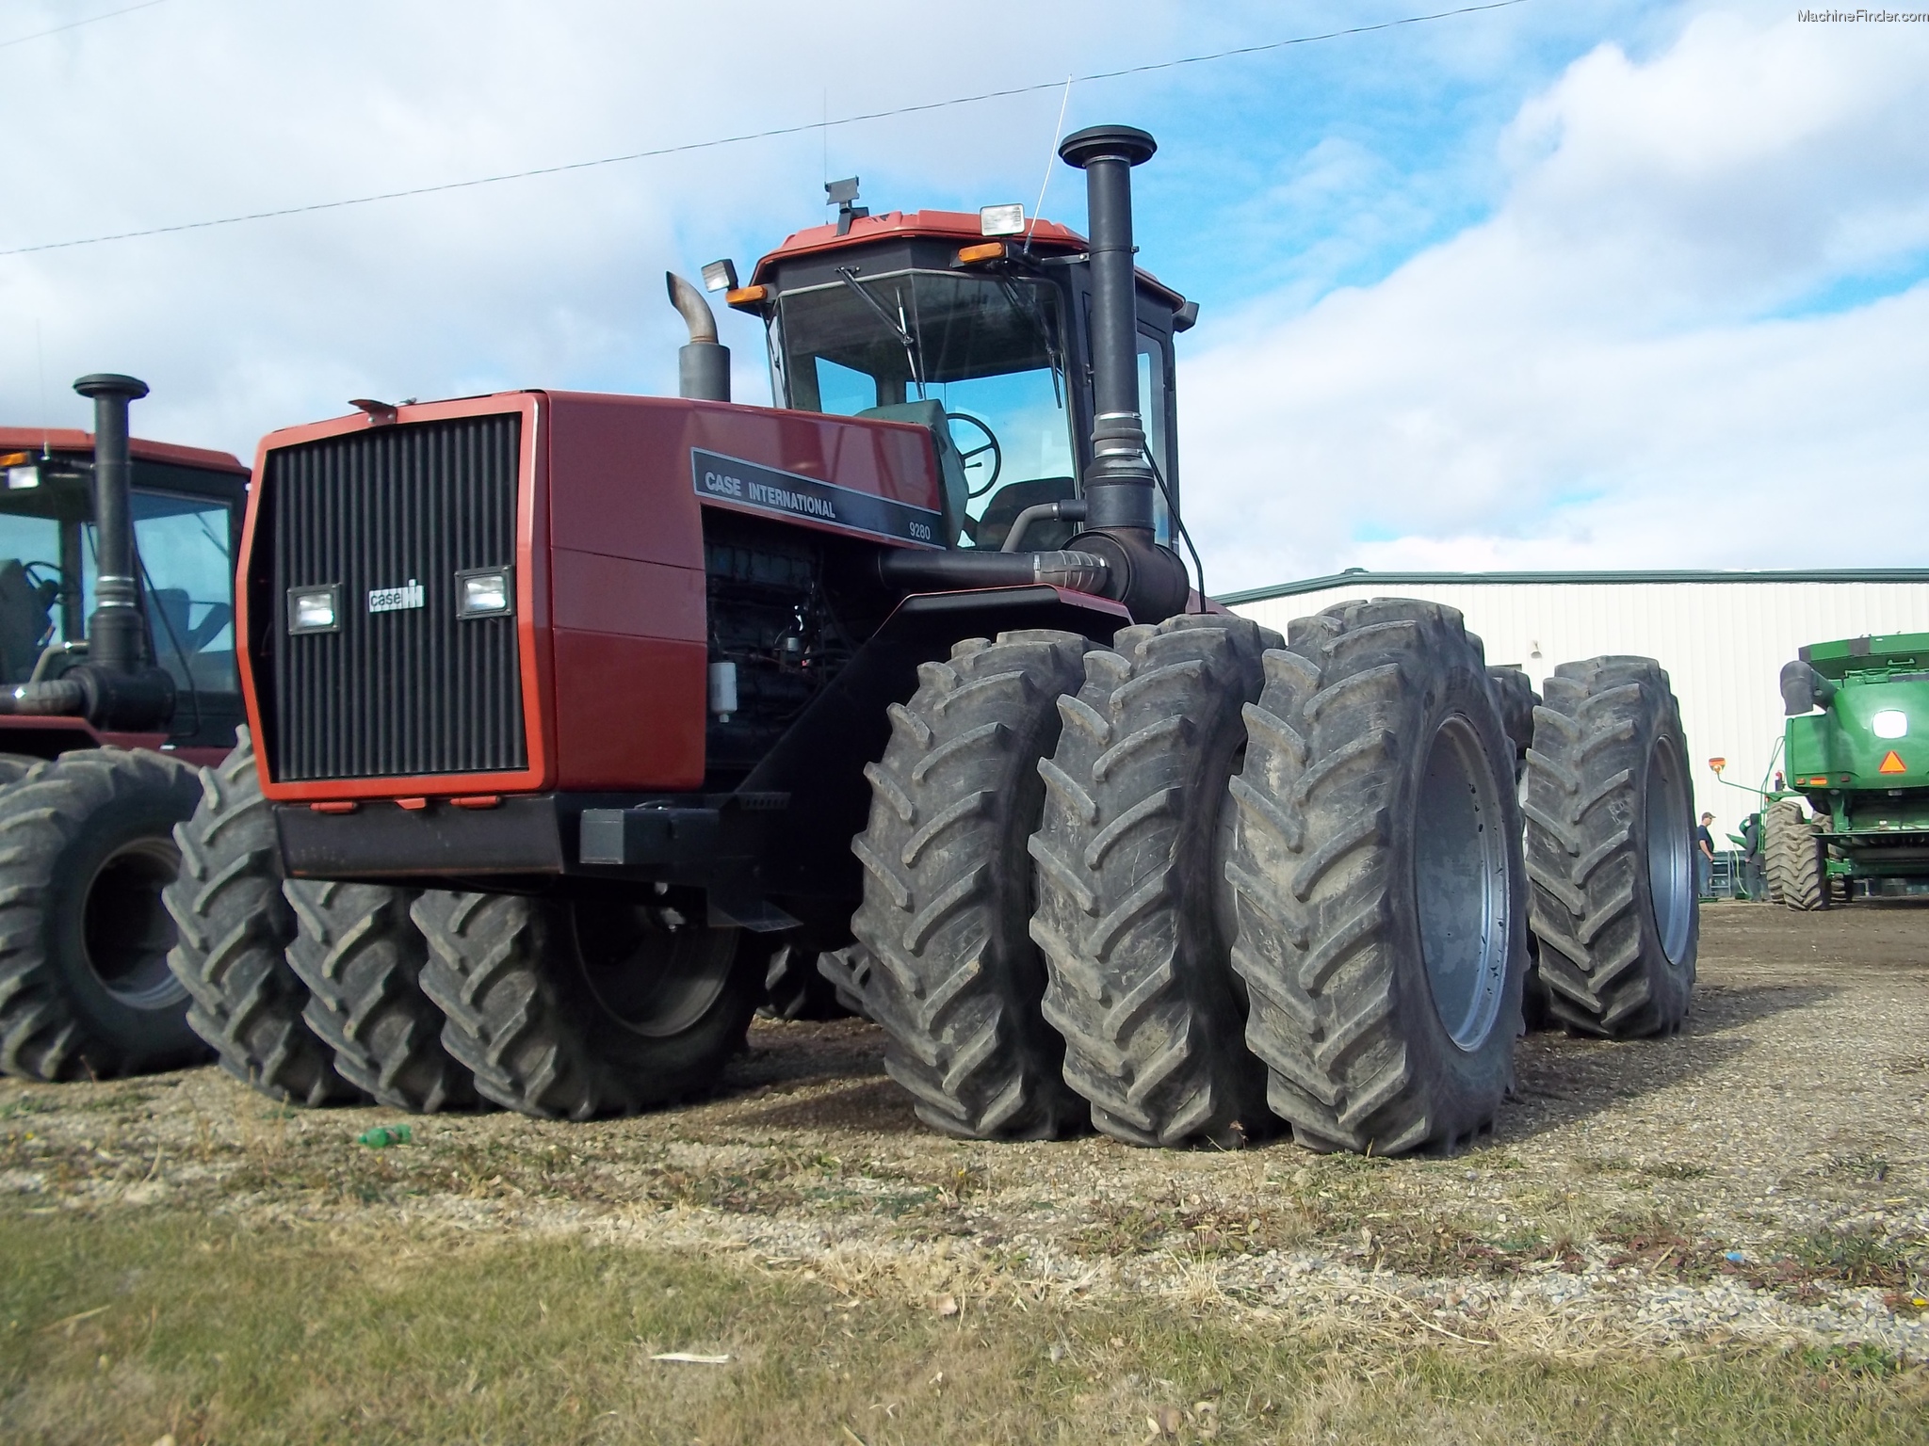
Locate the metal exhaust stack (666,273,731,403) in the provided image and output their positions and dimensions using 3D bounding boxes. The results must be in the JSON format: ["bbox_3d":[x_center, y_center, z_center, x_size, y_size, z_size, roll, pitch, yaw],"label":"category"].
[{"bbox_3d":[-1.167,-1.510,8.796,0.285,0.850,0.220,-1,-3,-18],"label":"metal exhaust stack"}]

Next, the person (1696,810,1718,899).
[{"bbox_3d":[15.212,2.714,41.200,0.380,1.760,0.520,-2,-3,-3],"label":"person"}]

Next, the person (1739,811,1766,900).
[{"bbox_3d":[15.903,2.716,40.400,0.400,1.760,0.520,-2,-3,3],"label":"person"}]

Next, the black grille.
[{"bbox_3d":[-1.717,-0.357,6.090,1.050,1.060,0.100,-4,-3,29],"label":"black grille"}]

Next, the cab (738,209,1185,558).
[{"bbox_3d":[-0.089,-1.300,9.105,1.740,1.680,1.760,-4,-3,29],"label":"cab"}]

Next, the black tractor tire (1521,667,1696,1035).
[{"bbox_3d":[3.286,0.675,10.000,0.530,1.870,1.910,-4,-3,29],"label":"black tractor tire"}]

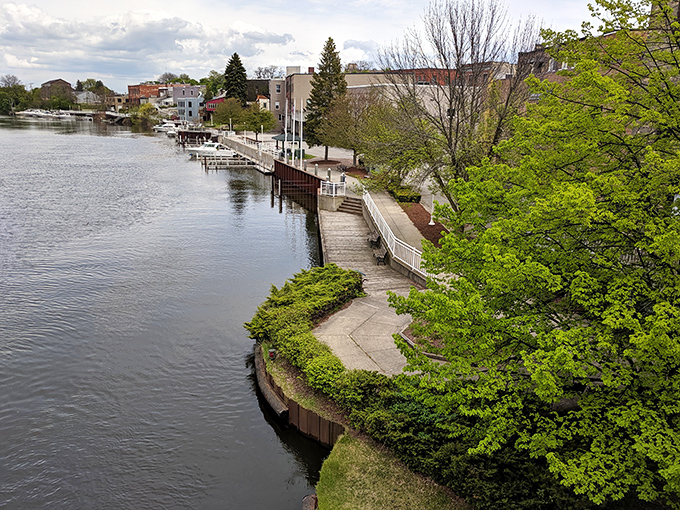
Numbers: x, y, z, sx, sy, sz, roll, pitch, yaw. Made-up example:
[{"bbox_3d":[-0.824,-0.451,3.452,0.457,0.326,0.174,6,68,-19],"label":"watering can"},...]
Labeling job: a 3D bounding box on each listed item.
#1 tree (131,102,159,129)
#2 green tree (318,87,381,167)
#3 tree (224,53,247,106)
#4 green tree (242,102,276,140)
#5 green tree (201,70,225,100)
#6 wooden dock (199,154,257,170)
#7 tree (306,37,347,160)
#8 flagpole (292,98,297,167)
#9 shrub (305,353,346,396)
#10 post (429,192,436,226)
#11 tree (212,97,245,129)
[{"bbox_3d":[-51.516,-36.595,134.575,7.431,6.617,7.431,2,17,0],"label":"tree"},{"bbox_3d":[1.275,-15.433,62.018,7.816,9.146,7.816,2,17,0],"label":"green tree"},{"bbox_3d":[-24.089,-38.102,118.063,5.660,16.244,5.660,2,17,0],"label":"tree"},{"bbox_3d":[-15.011,-24.815,95.228,6.782,6.738,6.782,2,17,0],"label":"green tree"},{"bbox_3d":[-39.567,-51.539,159.736,8.219,11.609,8.219,2,17,0],"label":"green tree"},{"bbox_3d":[-15.760,-12.718,70.950,6.856,1.421,7.707,-5,18,-22],"label":"wooden dock"},{"bbox_3d":[-1.605,-19.747,65.577,5.442,15.149,5.442,2,17,0],"label":"tree"},{"bbox_3d":[-5.441,-14.338,60.091,0.240,7.798,0.240,2,17,0],"label":"flagpole"},{"bbox_3d":[-0.450,3.682,15.866,1.370,1.015,1.421,2,17,0],"label":"shrub"},{"bbox_3d":[6.391,-3.658,34.649,0.413,3.334,0.413,2,17,0],"label":"post"},{"bbox_3d":[-24.526,-31.098,112.844,7.359,7.099,7.359,2,17,0],"label":"tree"}]

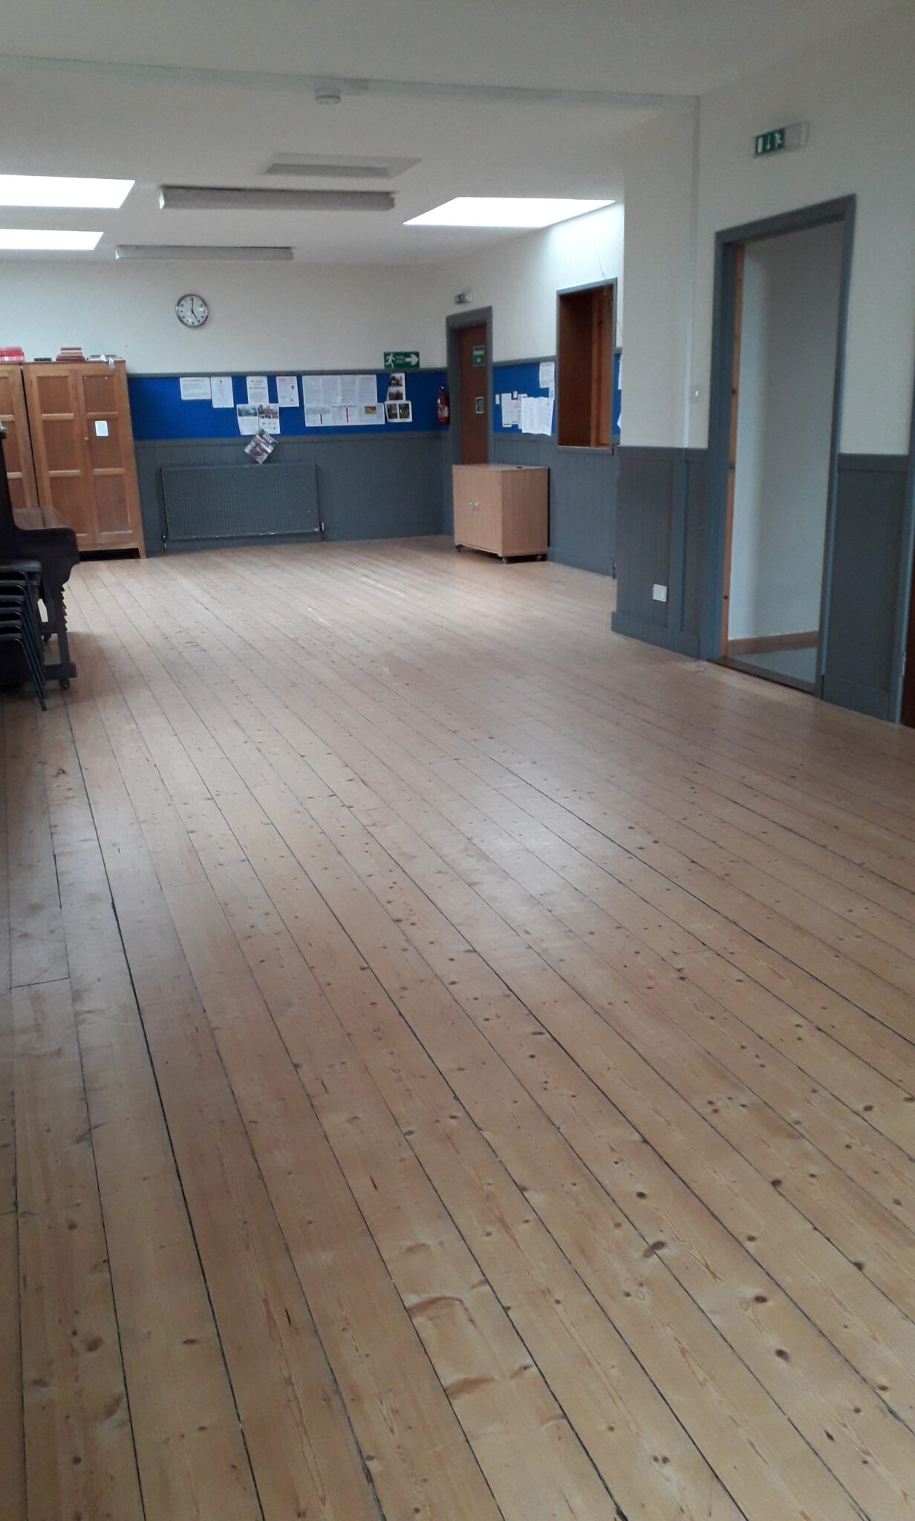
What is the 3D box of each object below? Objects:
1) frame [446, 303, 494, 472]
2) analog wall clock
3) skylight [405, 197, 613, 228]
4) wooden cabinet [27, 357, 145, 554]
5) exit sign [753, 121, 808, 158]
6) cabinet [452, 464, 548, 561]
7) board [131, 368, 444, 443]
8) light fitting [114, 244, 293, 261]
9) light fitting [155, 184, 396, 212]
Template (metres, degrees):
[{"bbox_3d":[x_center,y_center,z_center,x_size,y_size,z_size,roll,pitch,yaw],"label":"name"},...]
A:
[{"bbox_3d":[0.205,-3.354,12.049,0.150,2.250,1.260,-8,17,-19],"label":"frame"},{"bbox_3d":[-2.634,-4.473,11.809,0.330,0.330,0.045,-6,17,-15],"label":"analog wall clock"},{"bbox_3d":[0.370,-4.237,9.184,1.230,0.060,1.310,-7,17,-18],"label":"skylight"},{"bbox_3d":[-3.626,-2.909,11.615,0.925,1.863,0.509,-6,17,-15],"label":"wooden cabinet"},{"bbox_3d":[1.432,-2.737,5.249,0.050,0.095,0.350,-8,17,-19],"label":"exit sign"},{"bbox_3d":[0.392,-2.311,11.053,0.442,0.815,1.213,-8,17,-19],"label":"cabinet"},{"bbox_3d":[-1.687,-3.701,12.332,3.300,0.630,0.030,-6,17,-15],"label":"board"},{"bbox_3d":[-2.245,-4.526,10.600,1.528,0.094,0.188,-7,17,-17],"label":"light fitting"},{"bbox_3d":[-1.210,-3.798,8.041,1.550,0.094,0.188,-7,17,-17],"label":"light fitting"}]

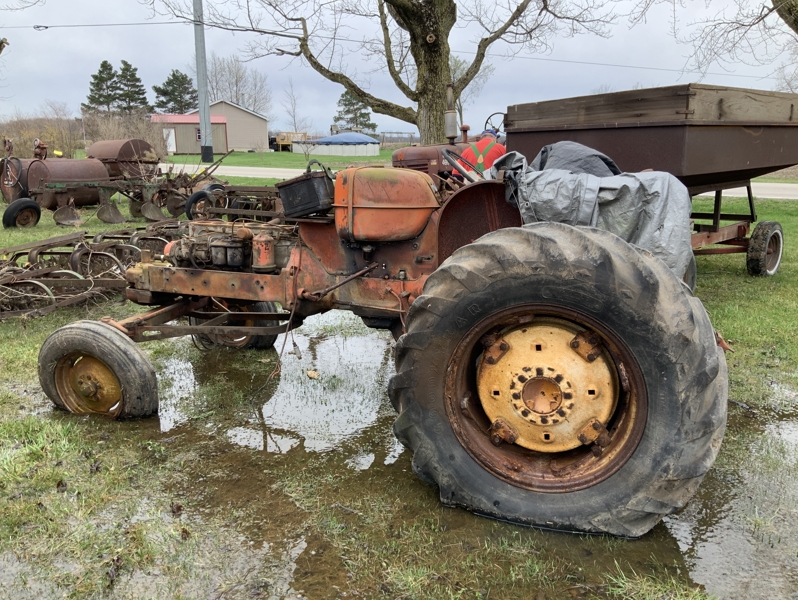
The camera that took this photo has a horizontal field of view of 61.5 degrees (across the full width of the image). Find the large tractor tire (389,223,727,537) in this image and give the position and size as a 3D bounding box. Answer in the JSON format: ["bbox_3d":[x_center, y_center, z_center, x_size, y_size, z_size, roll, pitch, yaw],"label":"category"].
[{"bbox_3d":[0.598,0.252,2.704,1.340,1.200,0.420,4,14,18],"label":"large tractor tire"}]

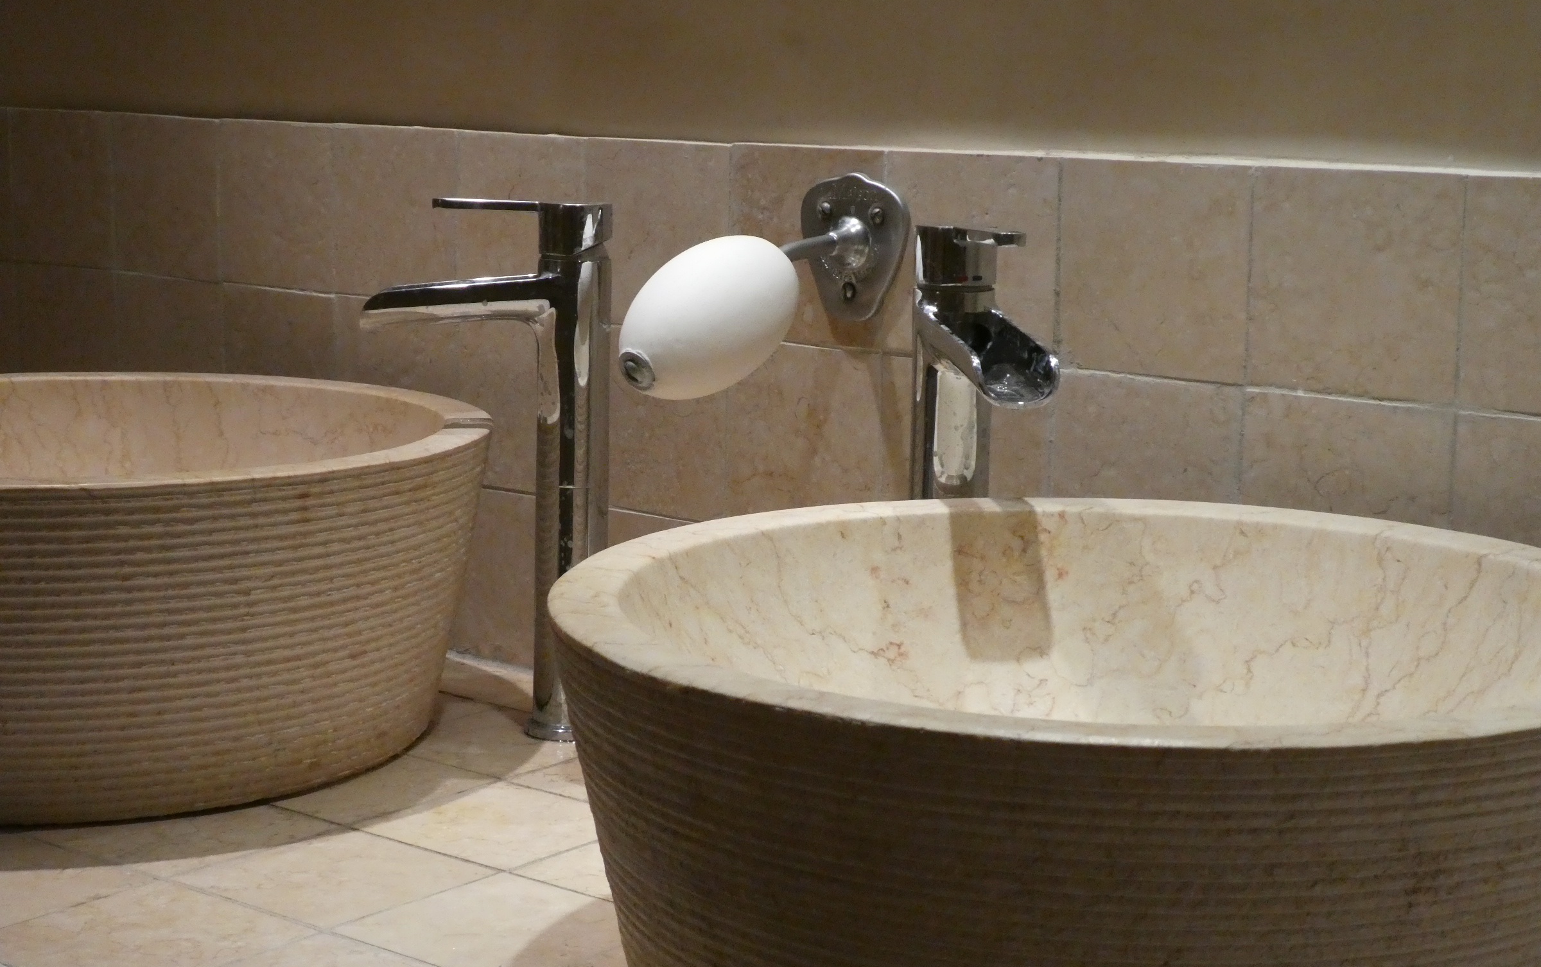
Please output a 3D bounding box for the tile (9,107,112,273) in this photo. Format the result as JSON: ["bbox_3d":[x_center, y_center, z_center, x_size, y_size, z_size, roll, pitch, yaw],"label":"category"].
[{"bbox_3d":[-0.475,-0.199,1.625,0.107,0.103,0.010,8,11,36],"label":"tile"}]

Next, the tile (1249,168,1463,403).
[{"bbox_3d":[0.265,-0.089,1.083,0.099,0.099,0.010,8,11,36],"label":"tile"}]

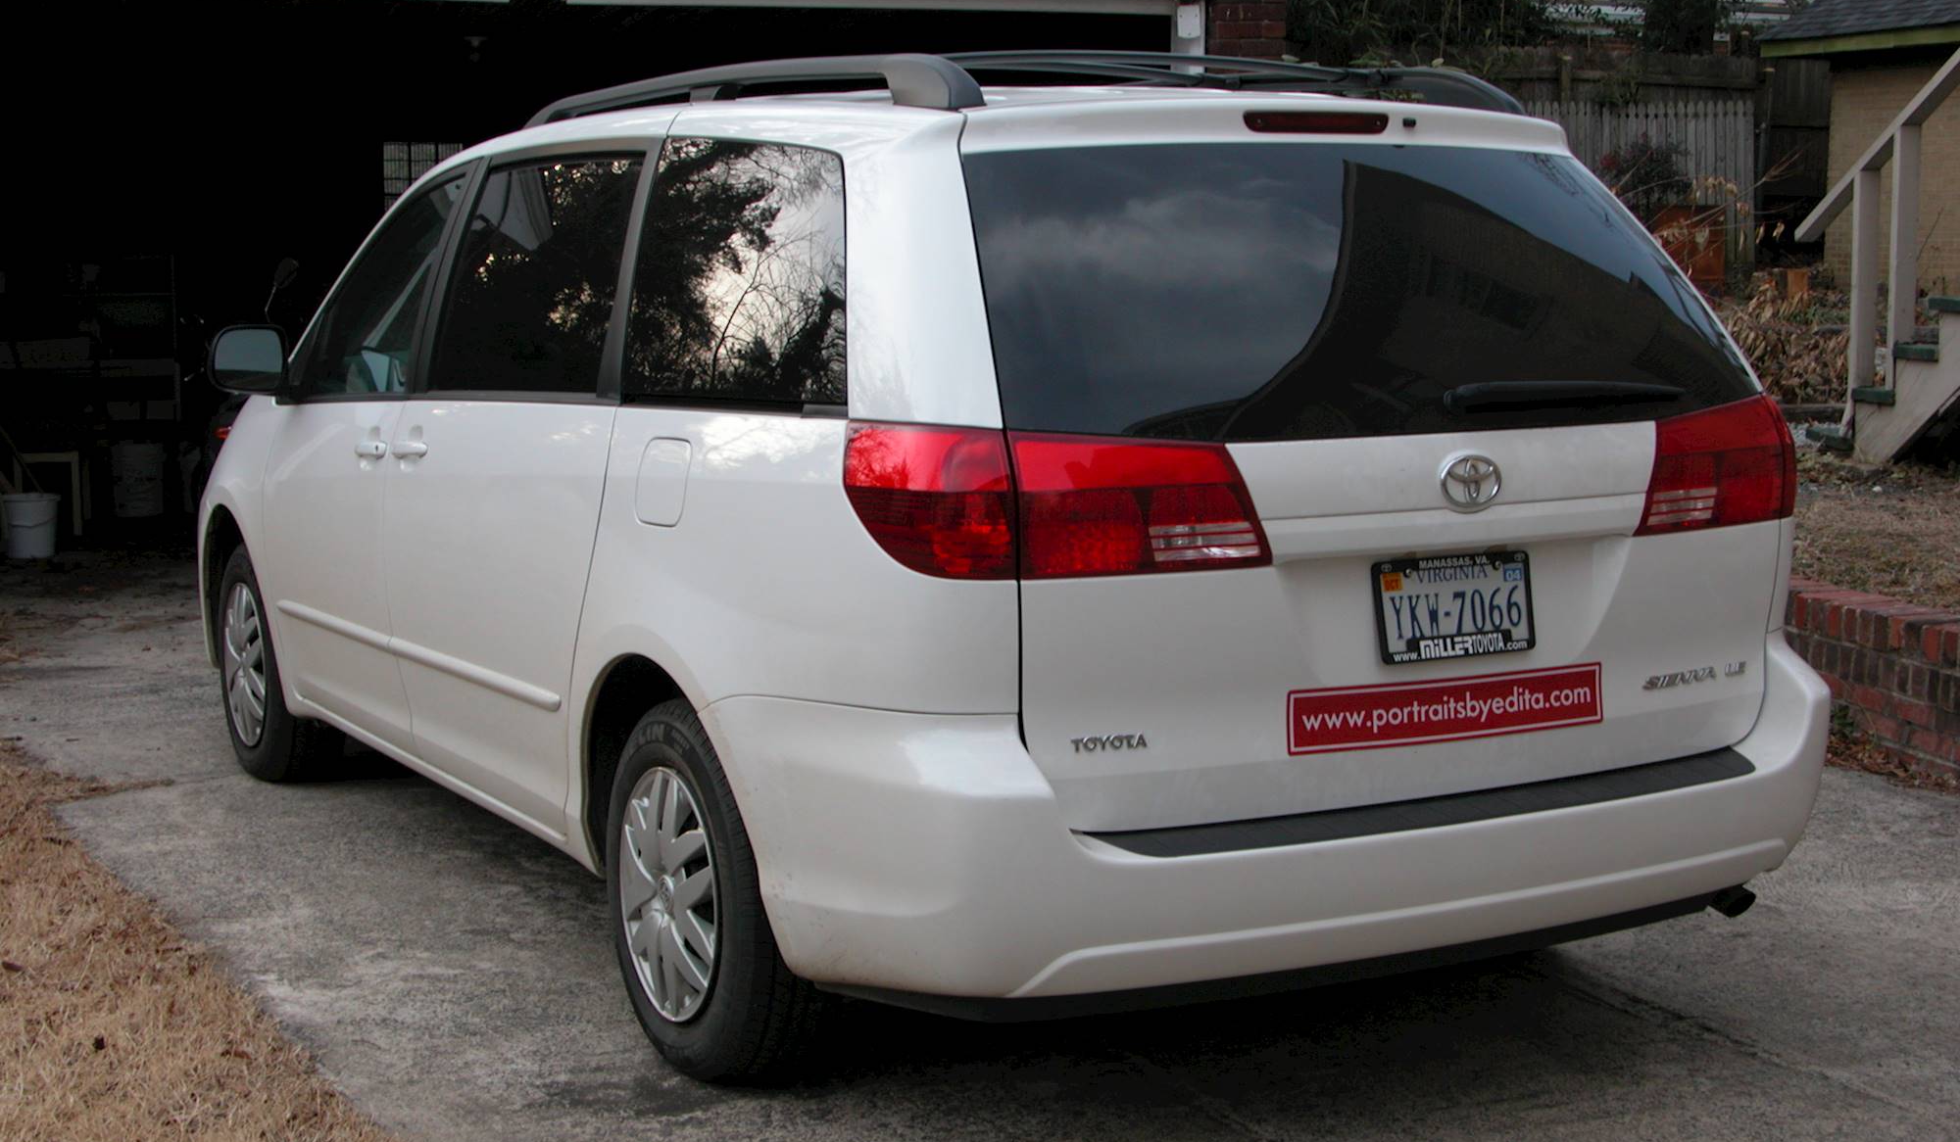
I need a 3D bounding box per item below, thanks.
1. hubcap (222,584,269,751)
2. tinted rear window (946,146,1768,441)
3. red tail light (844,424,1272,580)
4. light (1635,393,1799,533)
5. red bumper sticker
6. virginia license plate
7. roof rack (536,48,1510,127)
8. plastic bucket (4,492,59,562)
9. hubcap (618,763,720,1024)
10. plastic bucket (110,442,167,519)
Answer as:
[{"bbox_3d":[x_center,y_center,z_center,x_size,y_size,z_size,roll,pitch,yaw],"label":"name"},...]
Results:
[{"bbox_3d":[-1.961,0.252,7.579,0.059,0.435,0.435,-4,8,-28],"label":"hubcap"},{"bbox_3d":[0.633,-0.461,4.616,1.509,0.642,0.093,-4,-31,-28],"label":"tinted rear window"},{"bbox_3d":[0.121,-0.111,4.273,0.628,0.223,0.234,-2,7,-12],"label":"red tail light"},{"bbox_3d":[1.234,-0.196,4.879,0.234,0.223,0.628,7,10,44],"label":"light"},{"bbox_3d":[0.747,0.216,4.489,0.624,0.098,0.010,-4,4,-28],"label":"red bumper sticker"},{"bbox_3d":[0.752,0.057,4.468,0.310,0.160,0.020,-4,-1,-28],"label":"virginia license plate"},{"bbox_3d":[-0.011,-0.964,5.726,1.176,0.147,2.097,-4,8,-28],"label":"roof rack"},{"bbox_3d":[-4.559,-0.217,13.600,0.295,0.300,0.295,0,6,0],"label":"plastic bucket"},{"bbox_3d":[-0.543,0.572,4.990,0.059,0.441,0.441,-4,8,-28],"label":"hubcap"},{"bbox_3d":[-4.549,-0.488,15.300,0.310,0.385,0.310,0,6,0],"label":"plastic bucket"}]

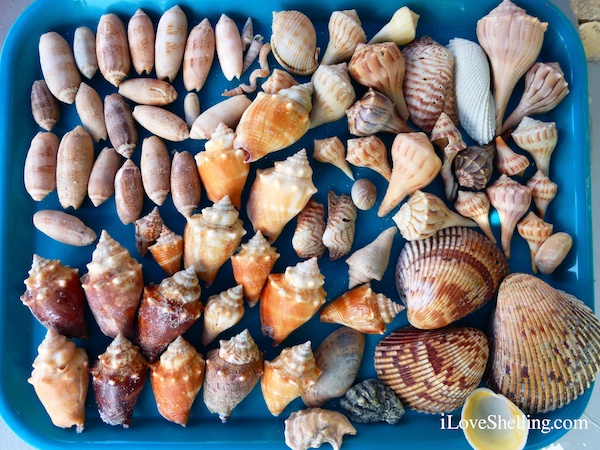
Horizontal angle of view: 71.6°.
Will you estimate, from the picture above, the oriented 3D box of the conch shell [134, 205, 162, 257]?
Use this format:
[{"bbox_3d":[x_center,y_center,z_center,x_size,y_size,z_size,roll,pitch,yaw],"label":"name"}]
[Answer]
[{"bbox_3d":[-0.117,0.005,0.322,0.023,0.018,0.041,12,88,0],"label":"conch shell"}]

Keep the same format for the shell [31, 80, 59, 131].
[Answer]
[{"bbox_3d":[-0.195,-0.092,0.318,0.016,0.015,0.040,-18,88,-1],"label":"shell"}]

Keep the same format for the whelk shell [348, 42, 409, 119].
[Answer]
[{"bbox_3d":[0.064,-0.110,0.321,0.042,0.035,0.066,-21,88,-2],"label":"whelk shell"}]

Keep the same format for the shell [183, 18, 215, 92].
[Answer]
[{"bbox_3d":[-0.078,-0.131,0.322,0.022,0.020,0.060,10,87,1],"label":"shell"}]

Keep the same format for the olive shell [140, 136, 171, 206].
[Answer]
[{"bbox_3d":[-0.112,-0.042,0.324,0.022,0.020,0.055,-6,88,-1],"label":"olive shell"}]

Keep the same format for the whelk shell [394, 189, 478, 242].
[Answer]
[{"bbox_3d":[0.101,-0.005,0.308,0.063,0.029,0.036,6,88,0],"label":"whelk shell"}]

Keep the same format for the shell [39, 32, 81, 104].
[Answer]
[{"bbox_3d":[-0.184,-0.120,0.319,0.023,0.021,0.057,-23,88,-1],"label":"shell"}]

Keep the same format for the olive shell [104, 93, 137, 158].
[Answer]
[{"bbox_3d":[-0.138,-0.076,0.321,0.022,0.021,0.051,-14,88,-1],"label":"olive shell"}]

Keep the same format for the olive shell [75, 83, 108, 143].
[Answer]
[{"bbox_3d":[-0.160,-0.087,0.321,0.019,0.018,0.050,-20,87,-1],"label":"olive shell"}]

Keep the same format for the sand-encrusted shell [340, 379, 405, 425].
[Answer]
[{"bbox_3d":[0.057,0.138,0.320,0.046,0.017,0.036,28,88,0],"label":"sand-encrusted shell"}]

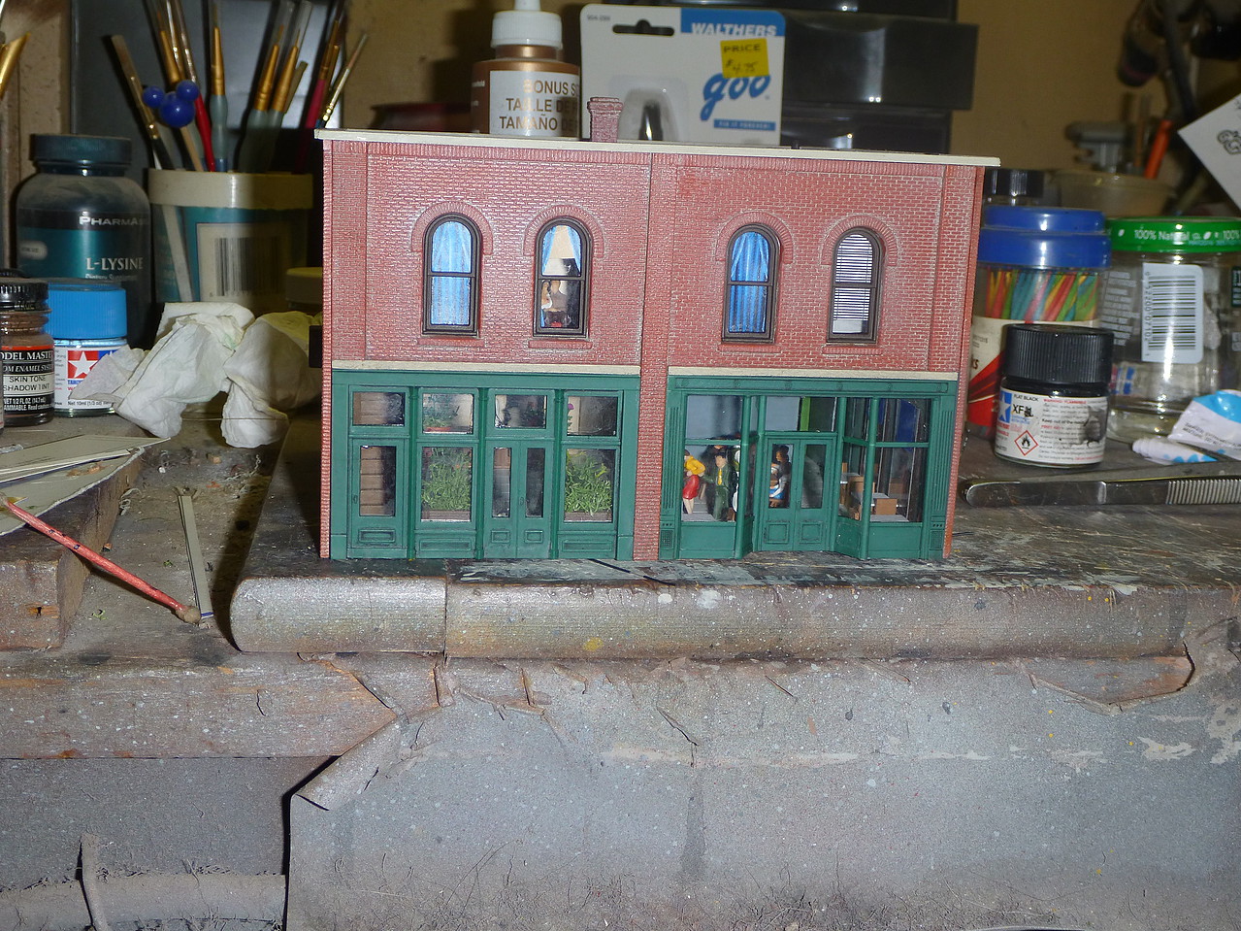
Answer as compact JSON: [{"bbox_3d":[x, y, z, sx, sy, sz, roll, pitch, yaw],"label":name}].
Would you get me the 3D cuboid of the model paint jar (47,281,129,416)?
[{"bbox_3d":[-0.181,-0.040,0.523,0.034,0.042,0.034,-8,15,-43],"label":"model paint jar"}]

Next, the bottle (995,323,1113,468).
[{"bbox_3d":[0.138,-0.023,0.502,0.034,0.042,0.034,1,11,-5],"label":"bottle"}]

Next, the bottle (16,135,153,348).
[{"bbox_3d":[-0.230,-0.095,0.678,0.053,0.089,0.053,8,12,26],"label":"bottle"}]

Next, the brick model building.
[{"bbox_3d":[0.001,-0.038,0.393,0.150,0.102,0.097,1,11,-9],"label":"brick model building"}]

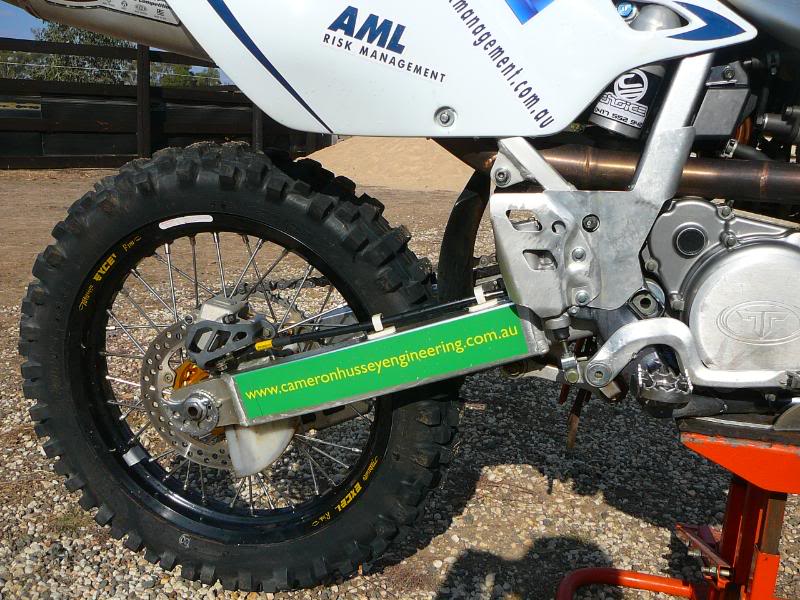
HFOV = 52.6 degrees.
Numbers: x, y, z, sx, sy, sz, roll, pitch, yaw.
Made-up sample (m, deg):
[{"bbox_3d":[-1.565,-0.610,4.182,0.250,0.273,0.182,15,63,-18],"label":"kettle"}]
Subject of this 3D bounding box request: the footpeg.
[{"bbox_3d":[0.272,0.095,0.842,0.051,0.036,0.080,6,16,12],"label":"footpeg"}]

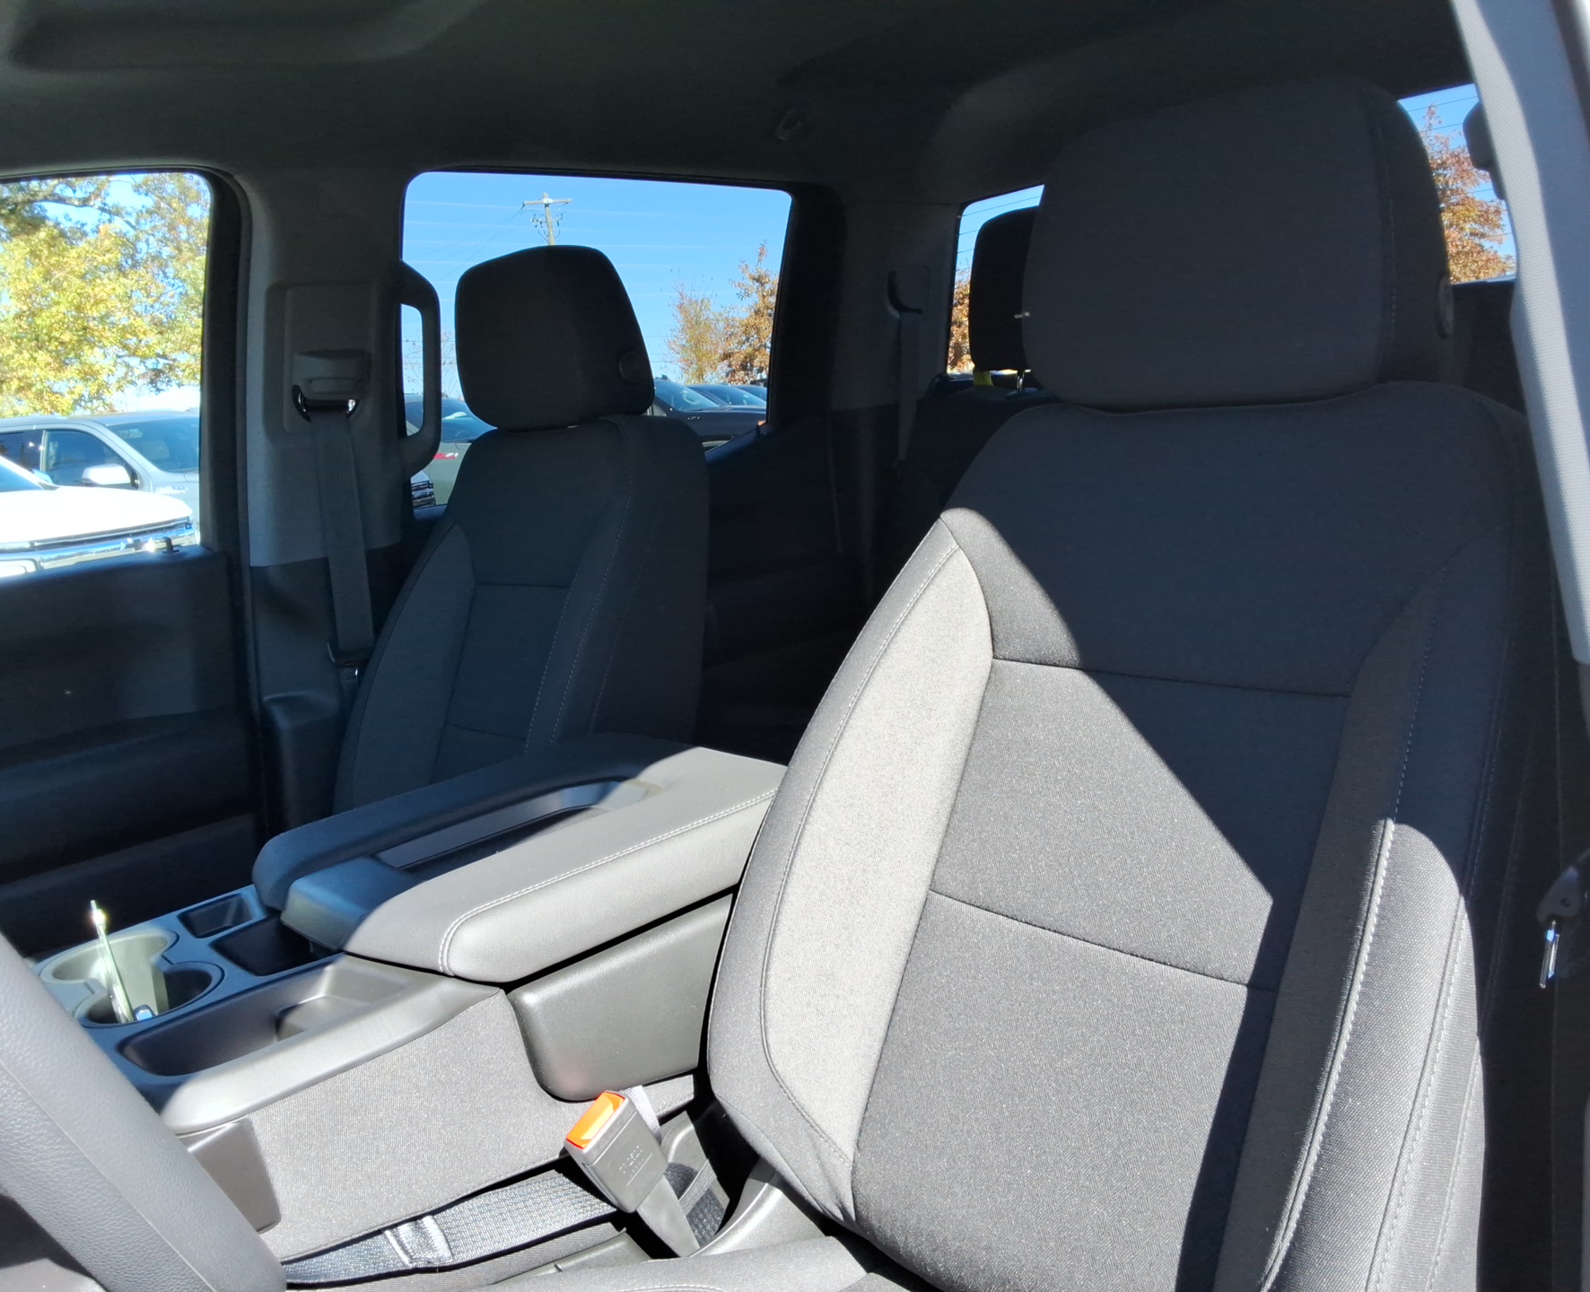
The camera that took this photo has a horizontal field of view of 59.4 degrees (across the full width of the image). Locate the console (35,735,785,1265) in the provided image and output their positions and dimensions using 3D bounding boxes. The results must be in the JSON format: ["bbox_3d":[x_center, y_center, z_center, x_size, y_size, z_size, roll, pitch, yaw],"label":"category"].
[{"bbox_3d":[-0.249,0.236,1.034,0.310,0.200,0.560,6,15,43],"label":"console"}]

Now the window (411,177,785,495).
[{"bbox_3d":[-0.265,-0.455,2.073,0.050,0.440,0.715,25,28,37],"label":"window"}]

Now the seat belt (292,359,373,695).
[{"bbox_3d":[-0.555,-0.145,1.709,0.070,0.424,0.090,14,20,41],"label":"seat belt"}]

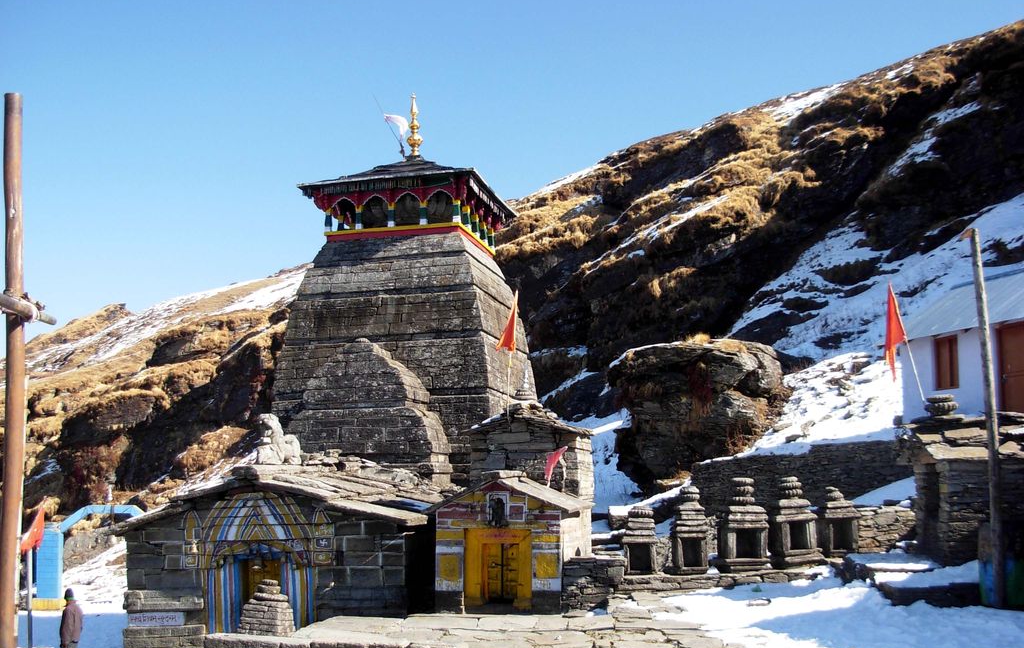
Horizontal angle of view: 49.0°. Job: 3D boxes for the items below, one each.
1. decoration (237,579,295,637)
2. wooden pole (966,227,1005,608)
[{"bbox_3d":[-3.749,4.327,17.200,0.748,0.777,0.710,-2,-6,13],"label":"decoration"},{"bbox_3d":[6.455,1.230,15.284,0.130,5.165,0.130,-1,-6,0],"label":"wooden pole"}]

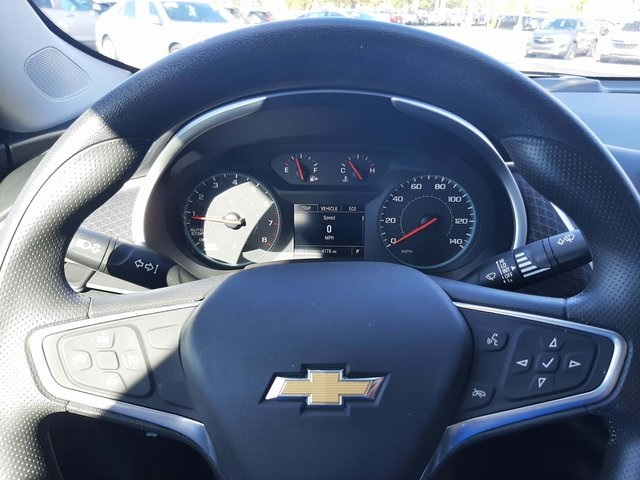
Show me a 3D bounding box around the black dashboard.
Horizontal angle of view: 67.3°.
[{"bbox_3d":[0.010,-0.051,0.460,0.365,0.180,0.100,0,7,2],"label":"black dashboard"}]

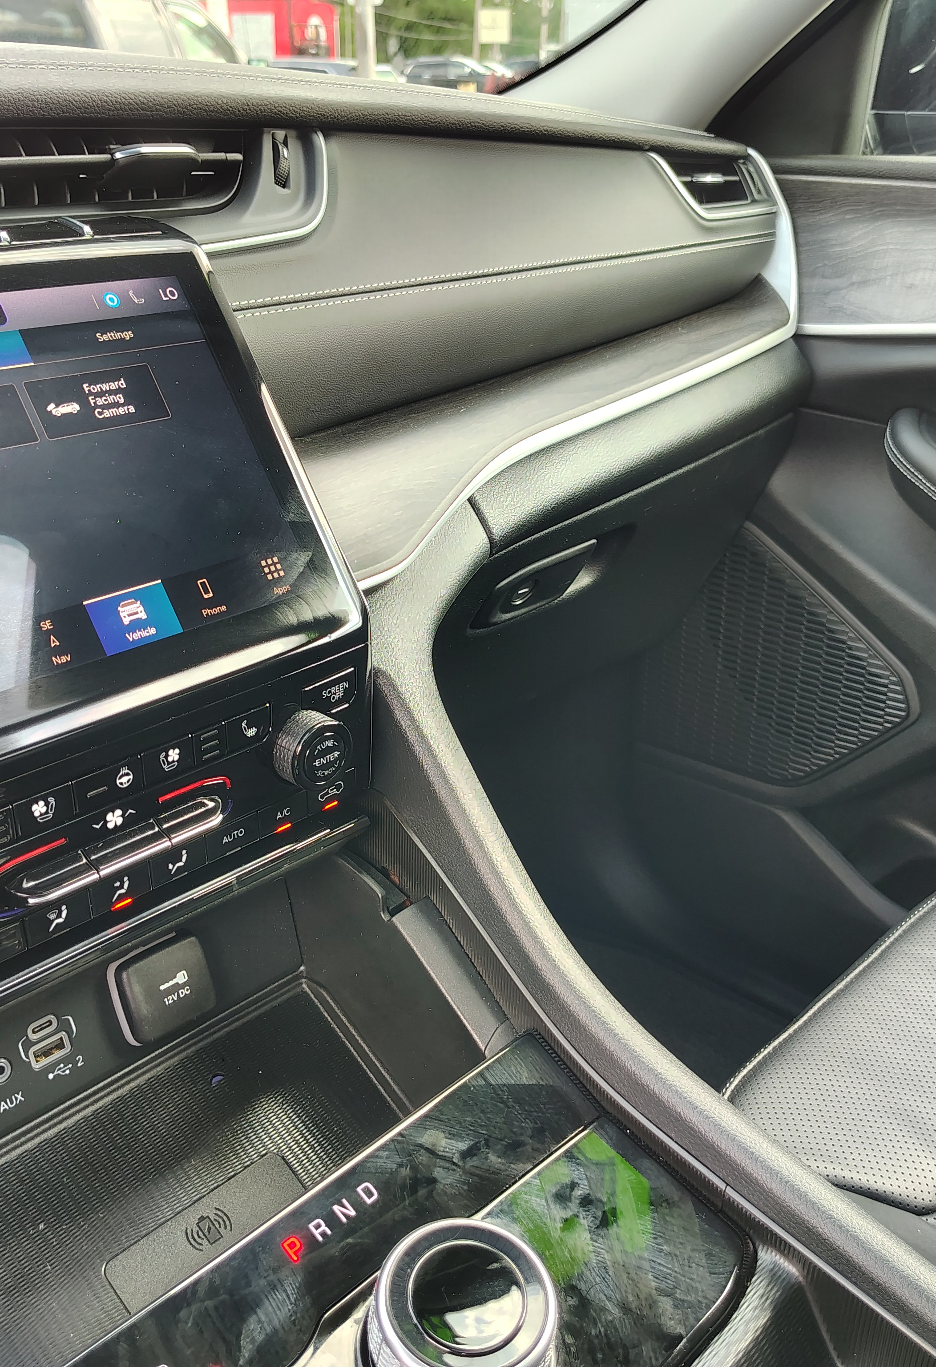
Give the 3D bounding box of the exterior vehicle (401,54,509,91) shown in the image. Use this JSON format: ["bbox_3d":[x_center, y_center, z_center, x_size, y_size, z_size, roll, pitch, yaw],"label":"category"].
[{"bbox_3d":[-0.027,-22.563,47.404,4.800,1.780,1.950,14,29,25],"label":"exterior vehicle"}]

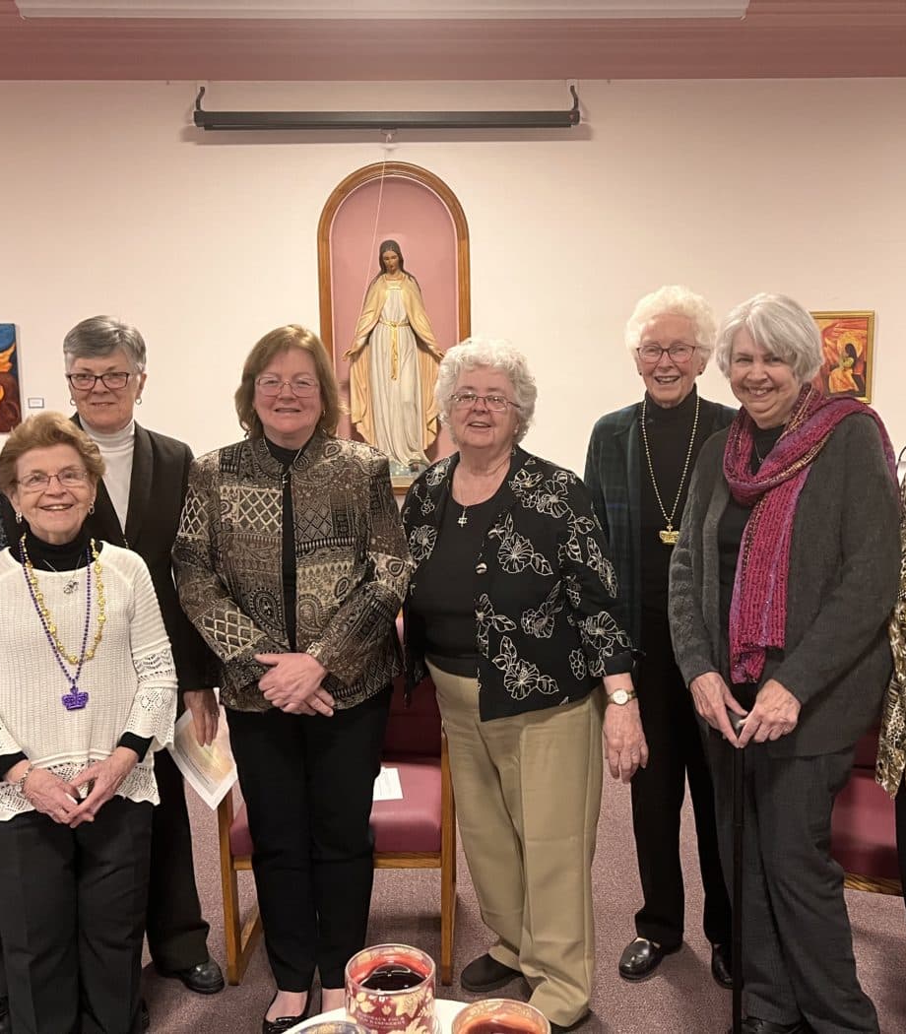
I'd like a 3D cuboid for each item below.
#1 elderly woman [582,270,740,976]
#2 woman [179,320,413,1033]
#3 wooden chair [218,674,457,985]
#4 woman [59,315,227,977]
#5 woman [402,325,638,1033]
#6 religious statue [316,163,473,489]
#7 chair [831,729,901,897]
[{"bbox_3d":[0.542,0.295,2.638,0.500,1.738,0.360,0,6,10],"label":"elderly woman"},{"bbox_3d":[-0.356,0.371,2.484,0.550,1.646,0.380,-1,6,-3],"label":"woman"},{"bbox_3d":[-0.292,0.746,2.852,0.575,0.820,0.570,-1,6,1],"label":"wooden chair"},{"bbox_3d":[-0.830,0.345,2.621,0.500,1.683,0.360,-1,6,-5],"label":"woman"},{"bbox_3d":[0.163,0.383,2.486,0.540,1.607,0.400,1,7,18],"label":"woman"},{"bbox_3d":[-0.359,-1.175,6.612,0.961,2.084,0.350,-1,6,-2],"label":"religious statue"},{"bbox_3d":[1.124,0.748,2.639,0.575,0.820,0.570,2,7,21],"label":"chair"}]

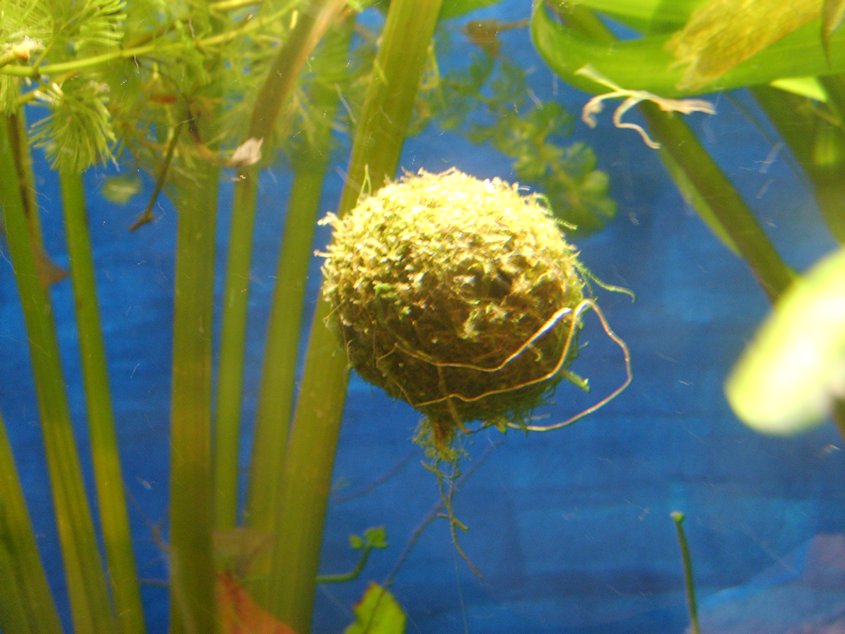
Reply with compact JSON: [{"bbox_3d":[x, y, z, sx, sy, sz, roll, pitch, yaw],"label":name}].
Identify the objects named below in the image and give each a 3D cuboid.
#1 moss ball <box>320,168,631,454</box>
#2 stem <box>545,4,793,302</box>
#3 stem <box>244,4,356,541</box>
[{"bbox_3d":[0.012,-0.003,0.240,0.079,0.076,0.074,0,0,0],"label":"moss ball"},{"bbox_3d":[0.083,-0.056,0.290,0.013,0.123,0.013,-38,0,0],"label":"stem"},{"bbox_3d":[-0.044,-0.014,0.310,0.012,0.191,0.012,8,0,0],"label":"stem"}]

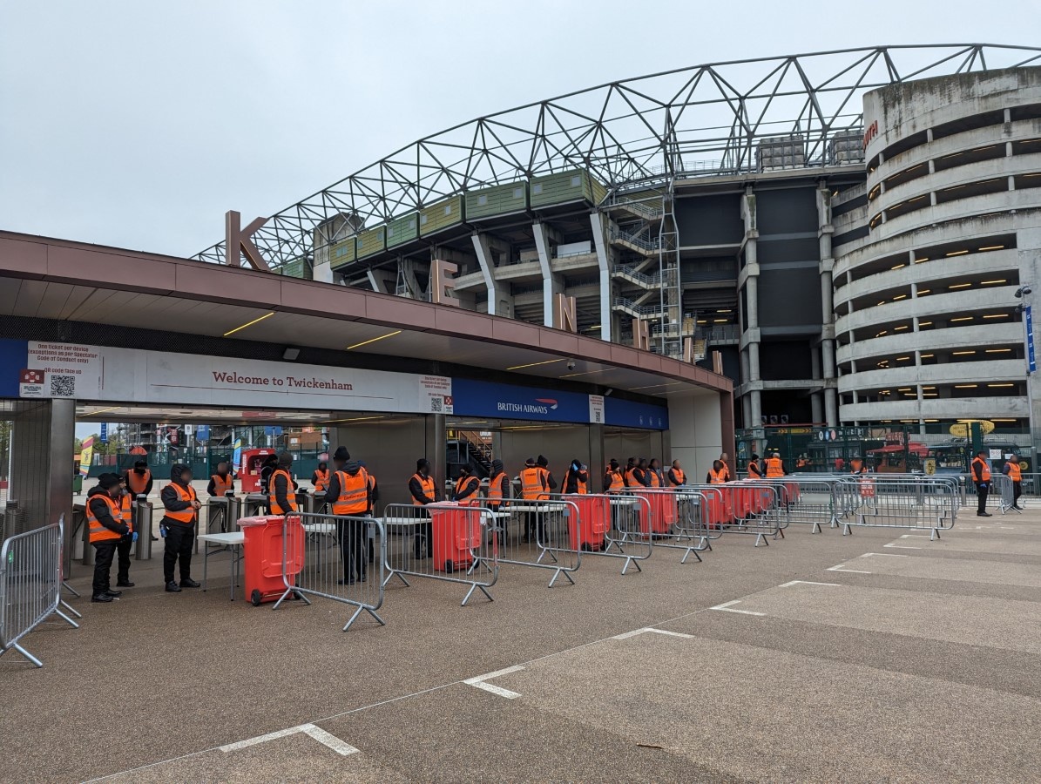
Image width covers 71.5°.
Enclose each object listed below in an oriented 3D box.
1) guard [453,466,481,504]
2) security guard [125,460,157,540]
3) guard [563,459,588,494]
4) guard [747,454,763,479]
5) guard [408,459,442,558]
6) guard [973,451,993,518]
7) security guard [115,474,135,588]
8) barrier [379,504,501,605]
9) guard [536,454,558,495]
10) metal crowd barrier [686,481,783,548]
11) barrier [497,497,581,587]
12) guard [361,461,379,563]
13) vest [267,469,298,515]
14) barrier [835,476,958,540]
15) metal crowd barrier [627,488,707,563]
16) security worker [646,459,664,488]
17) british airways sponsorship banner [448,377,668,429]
[{"bbox_3d":[-1.013,2.235,13.875,0.420,1.620,0.500,4,-7,-44],"label":"guard"},{"bbox_3d":[-8.706,2.462,16.519,0.580,1.790,0.380,2,-6,-30],"label":"security guard"},{"bbox_3d":[1.242,2.407,16.621,0.550,1.710,0.400,-1,-5,6],"label":"guard"},{"bbox_3d":[7.429,2.854,22.880,0.450,1.730,0.480,-3,-6,18],"label":"guard"},{"bbox_3d":[-1.697,2.067,12.803,0.400,1.730,0.520,-5,-7,41],"label":"guard"},{"bbox_3d":[13.154,2.600,20.556,0.420,1.790,0.500,-5,-7,37],"label":"guard"},{"bbox_3d":[-5.645,1.943,10.343,0.380,1.630,0.520,-3,-5,17],"label":"security guard"},{"bbox_3d":[-1.080,2.010,9.190,0.460,1.100,2.360,4,-7,-42],"label":"barrier"},{"bbox_3d":[0.528,2.229,15.097,0.520,1.790,0.400,-2,-6,18],"label":"guard"},{"bbox_3d":[4.030,2.430,14.260,2.260,1.100,0.460,-6,-7,44],"label":"metal crowd barrier"},{"bbox_3d":[0.000,2.090,10.210,0.460,1.100,2.300,4,-7,-43],"label":"barrier"},{"bbox_3d":[-2.626,2.022,12.171,0.520,1.720,0.380,1,-6,-18],"label":"guard"},{"bbox_3d":[-3.343,1.407,10.200,0.340,0.640,0.500,1,-5,-17],"label":"vest"},{"bbox_3d":[7.777,2.490,15.195,2.300,1.116,0.480,-6,-7,42],"label":"barrier"},{"bbox_3d":[2.275,2.281,12.407,0.470,1.130,2.300,3,-7,-40],"label":"metal crowd barrier"},{"bbox_3d":[3.458,2.565,18.678,0.520,1.680,0.360,3,-7,-40],"label":"security worker"},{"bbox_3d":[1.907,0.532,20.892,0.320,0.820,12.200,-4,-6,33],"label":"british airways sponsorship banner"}]

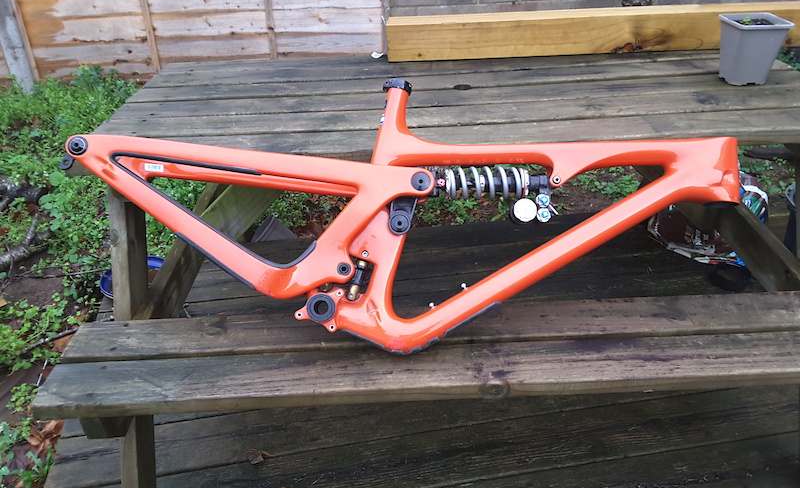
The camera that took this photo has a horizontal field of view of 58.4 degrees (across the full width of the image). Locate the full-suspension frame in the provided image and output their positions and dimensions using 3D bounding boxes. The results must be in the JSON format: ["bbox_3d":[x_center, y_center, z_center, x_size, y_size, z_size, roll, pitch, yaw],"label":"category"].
[{"bbox_3d":[0.045,-0.052,1.197,1.085,0.455,0.170,-11,2,-2],"label":"full-suspension frame"}]

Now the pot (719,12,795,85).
[{"bbox_3d":[0.725,-0.399,1.483,0.108,0.126,0.112,-2,28,2],"label":"pot"}]

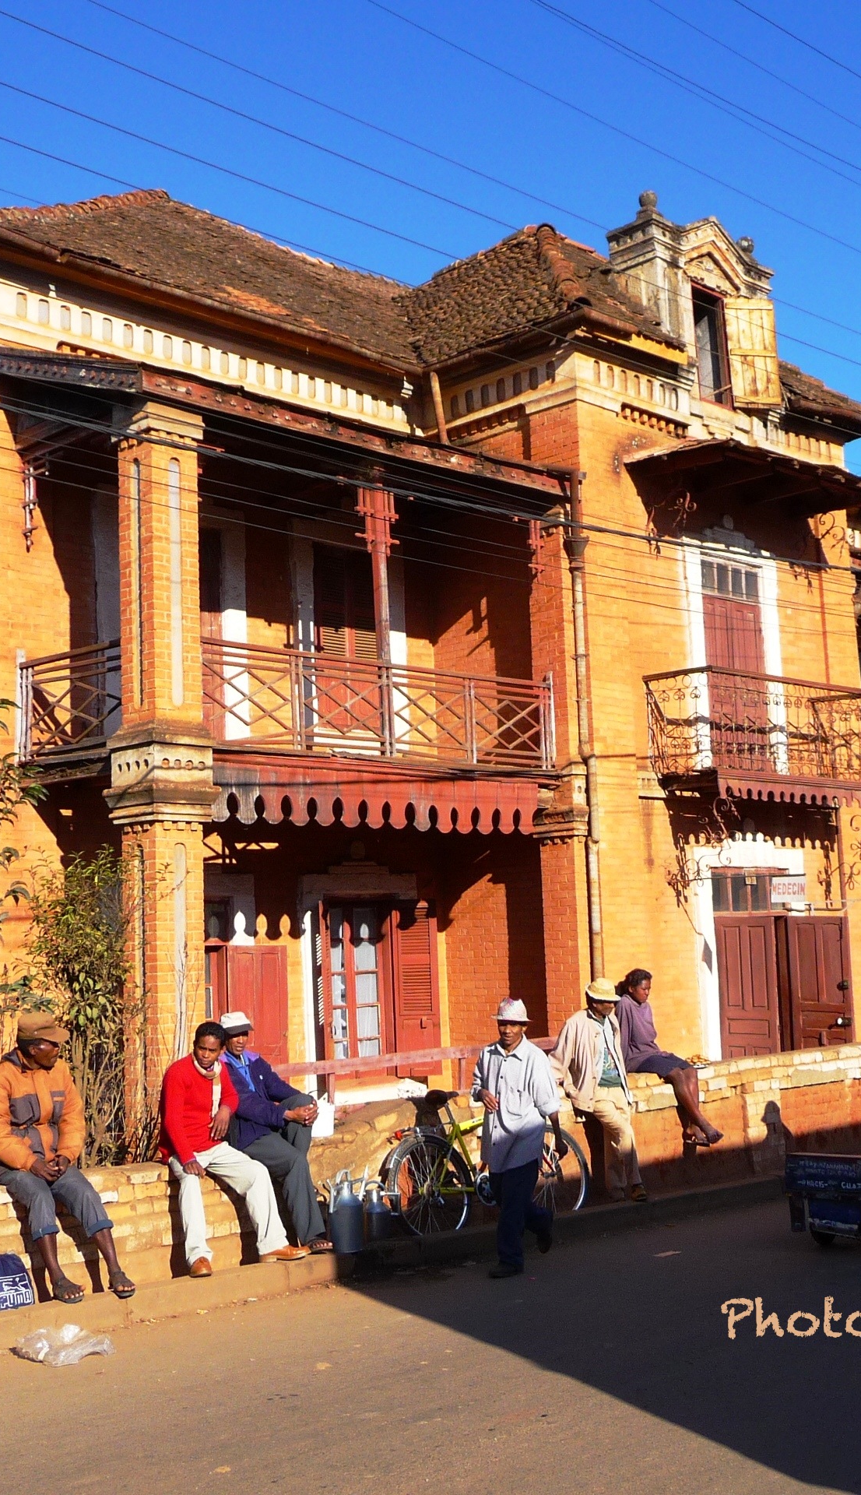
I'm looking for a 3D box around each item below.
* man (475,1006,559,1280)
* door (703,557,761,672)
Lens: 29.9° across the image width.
[{"bbox_3d":[0.549,2.490,10.250,0.500,1.700,0.450,-5,-7,25],"label":"man"},{"bbox_3d":[4.035,-1.069,21.298,1.274,2.744,0.118,4,-8,-44],"label":"door"}]

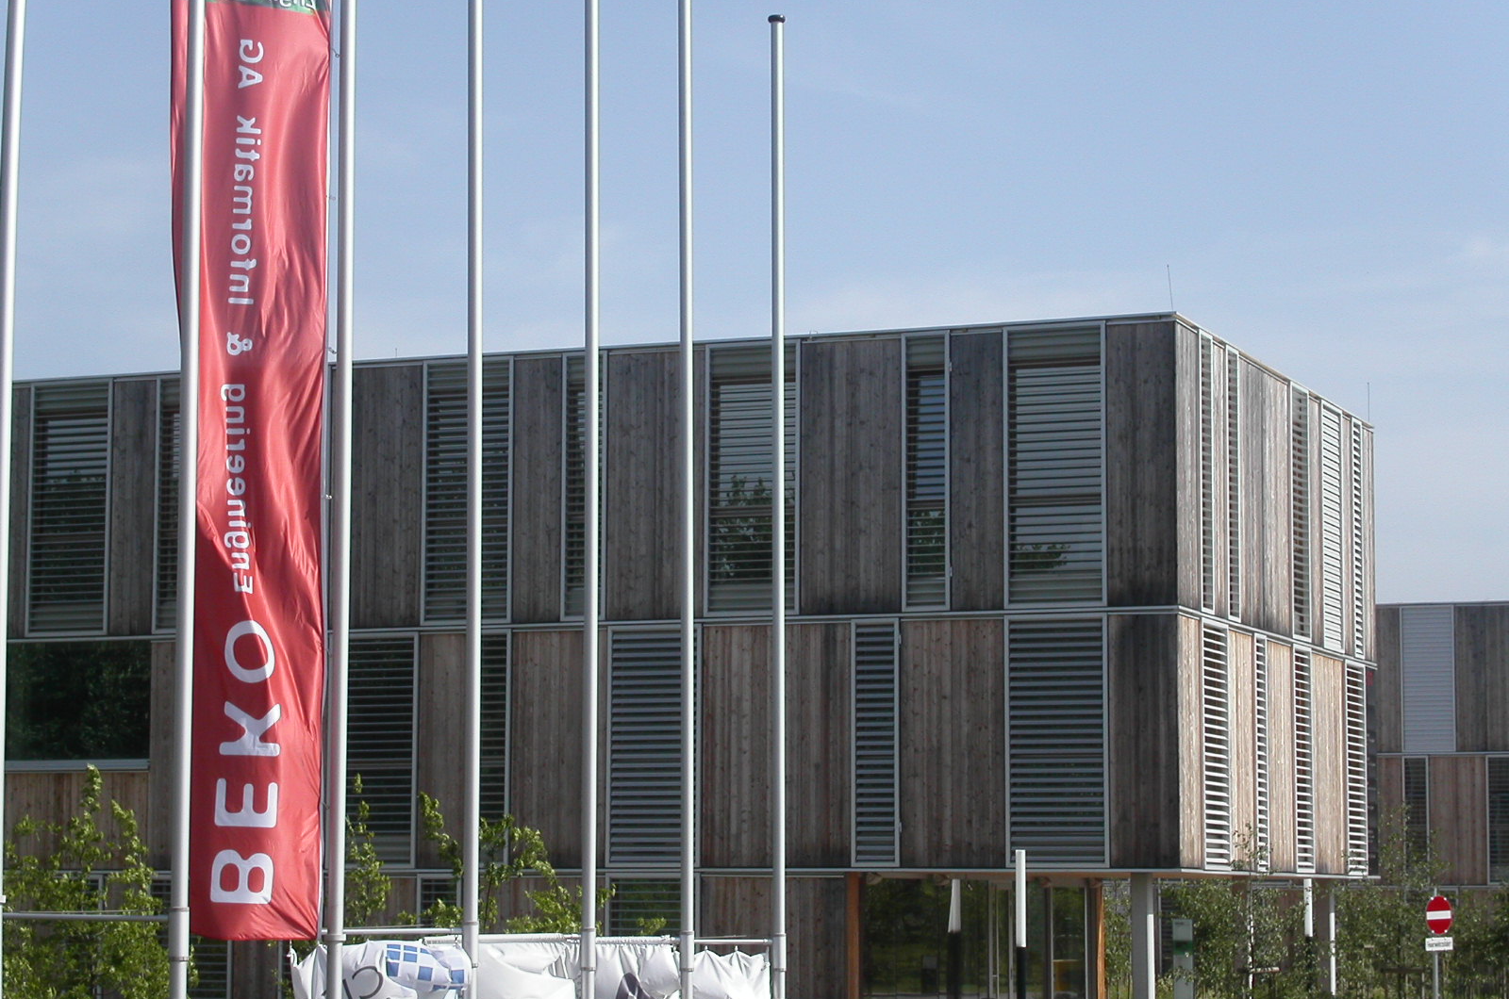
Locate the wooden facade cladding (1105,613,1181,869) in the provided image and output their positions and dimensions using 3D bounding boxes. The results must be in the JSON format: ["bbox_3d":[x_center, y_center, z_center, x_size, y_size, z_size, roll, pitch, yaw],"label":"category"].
[{"bbox_3d":[5.288,3.279,48.474,0.983,3.429,0.100,-2,-7,22],"label":"wooden facade cladding"}]

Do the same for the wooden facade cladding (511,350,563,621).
[{"bbox_3d":[-3.278,-0.147,54.313,0.854,4.110,0.100,-2,-7,22],"label":"wooden facade cladding"}]

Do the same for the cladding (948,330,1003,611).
[{"bbox_3d":[3.232,-0.413,51.716,0.829,4.051,0.100,-2,-7,22],"label":"cladding"}]

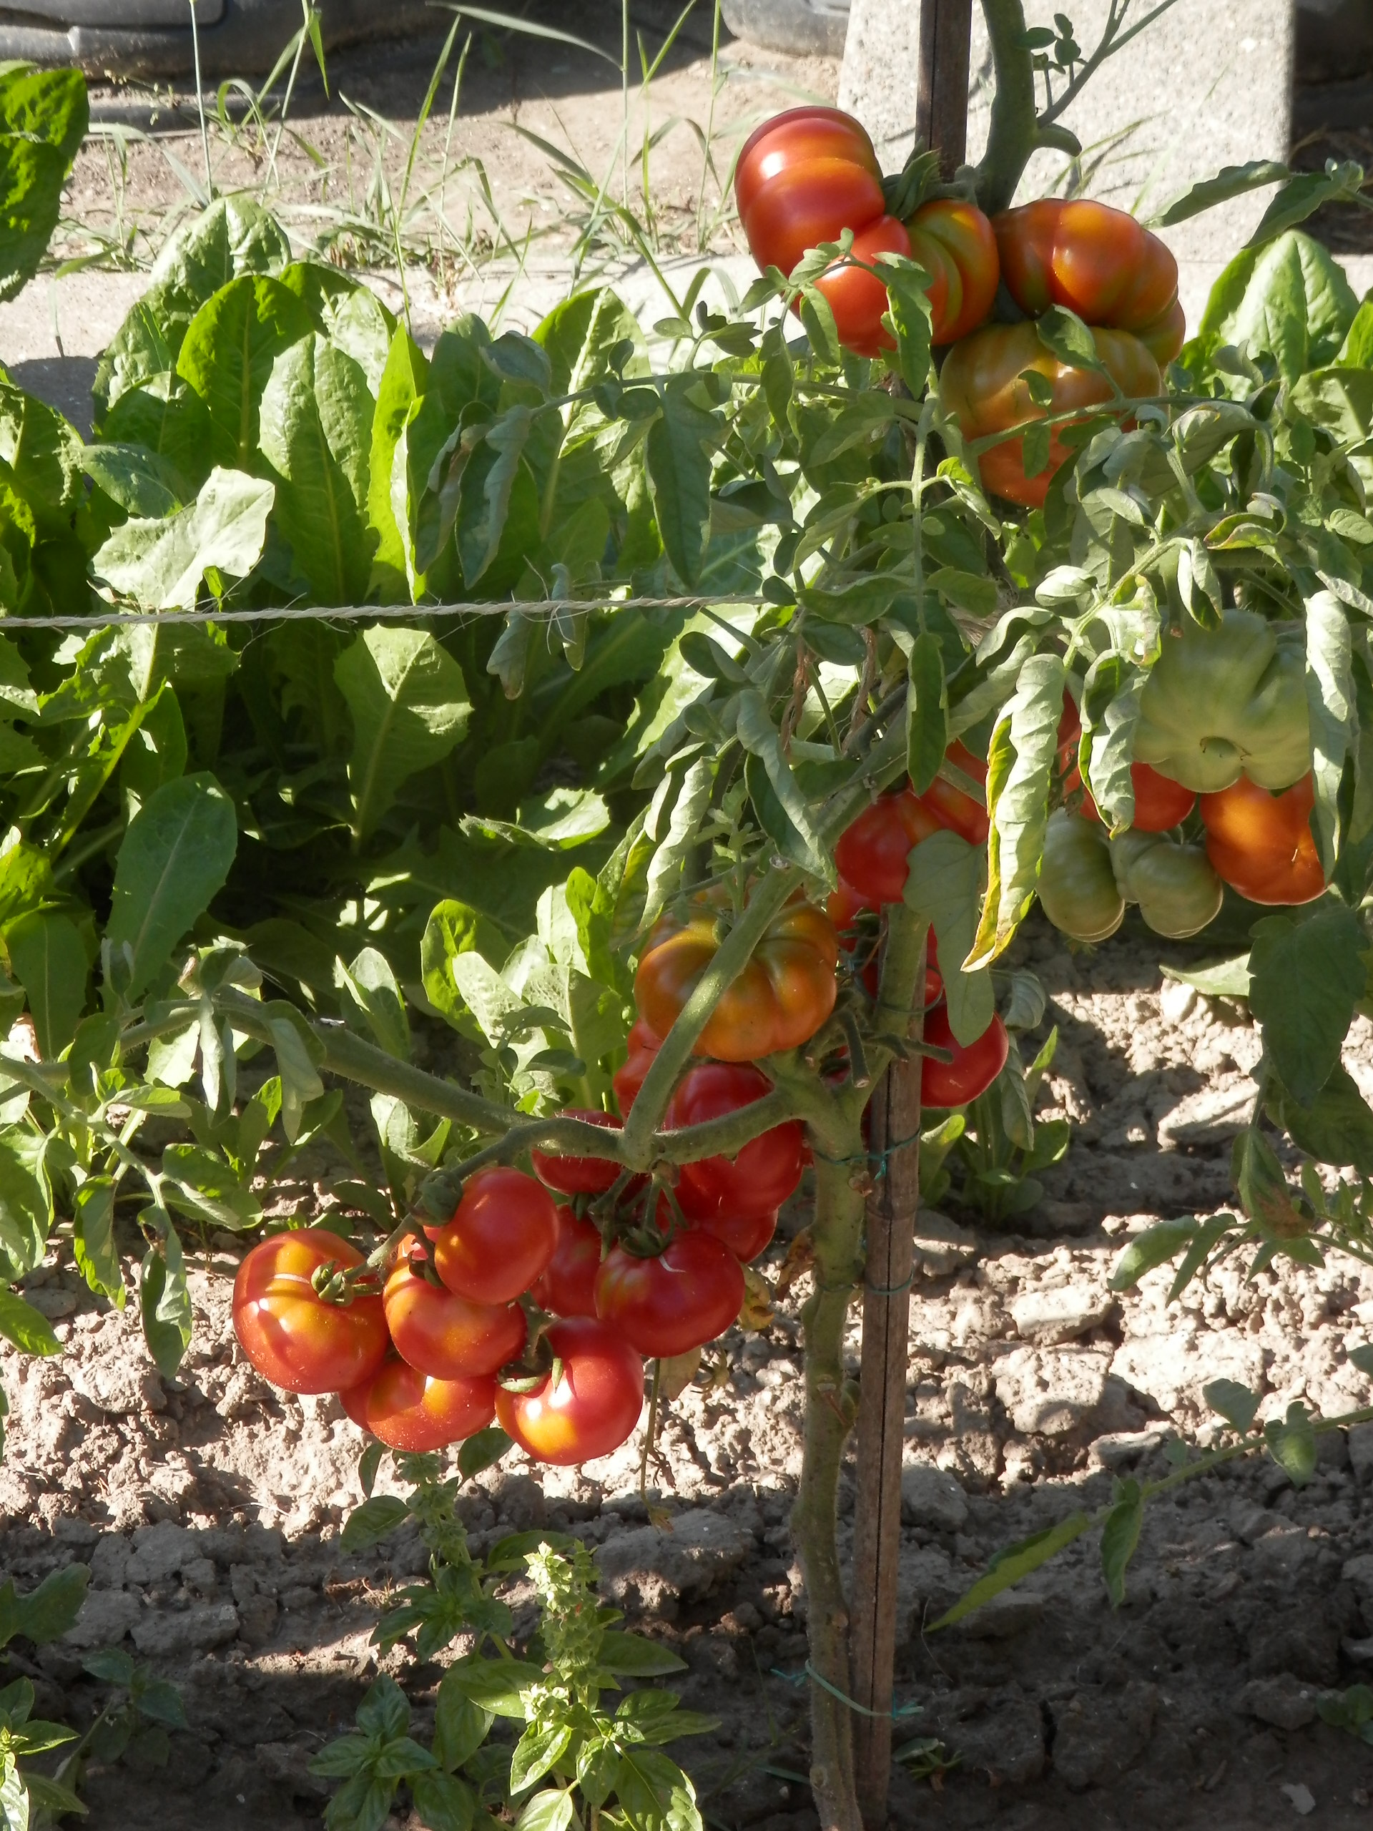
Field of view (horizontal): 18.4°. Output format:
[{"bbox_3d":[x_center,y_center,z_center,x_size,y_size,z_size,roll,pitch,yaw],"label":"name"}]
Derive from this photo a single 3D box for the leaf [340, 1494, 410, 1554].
[{"bbox_3d":[-0.138,0.270,1.880,0.032,0.018,0.022,0,34,0],"label":"leaf"}]

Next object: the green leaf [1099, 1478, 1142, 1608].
[{"bbox_3d":[0.202,0.292,1.970,0.021,0.060,0.022,0,34,0],"label":"green leaf"}]

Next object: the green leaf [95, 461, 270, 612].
[{"bbox_3d":[-0.291,-0.219,2.450,0.080,0.030,0.100,26,62,9],"label":"green leaf"}]

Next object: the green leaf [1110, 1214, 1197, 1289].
[{"bbox_3d":[0.219,0.160,1.992,0.045,0.018,0.017,-35,65,-13],"label":"green leaf"}]

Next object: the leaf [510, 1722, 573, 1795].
[{"bbox_3d":[-0.069,0.399,2.002,0.018,0.013,0.040,28,50,20],"label":"leaf"}]

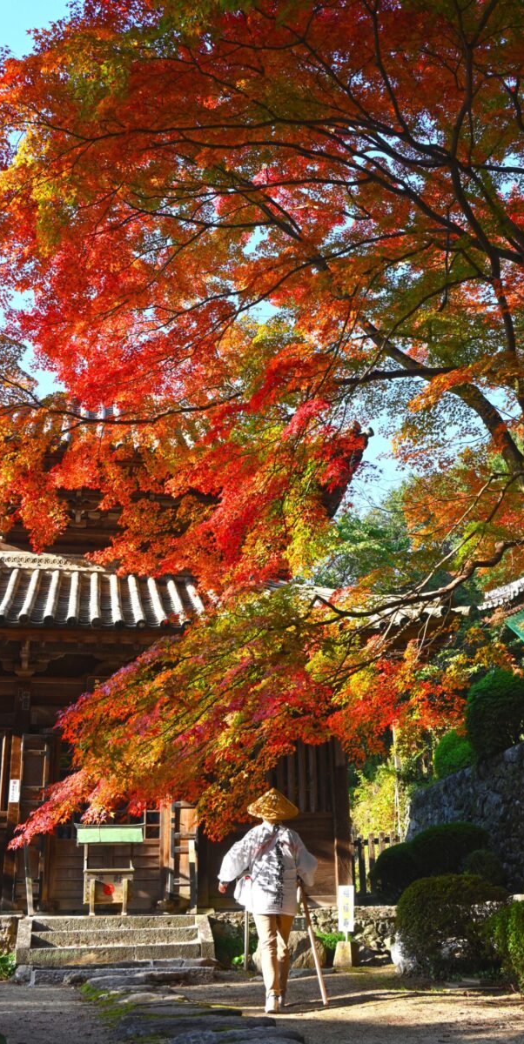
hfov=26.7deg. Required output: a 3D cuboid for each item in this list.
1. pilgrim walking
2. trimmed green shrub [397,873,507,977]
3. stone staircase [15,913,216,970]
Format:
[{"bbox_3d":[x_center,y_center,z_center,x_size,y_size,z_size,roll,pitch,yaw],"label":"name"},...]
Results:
[{"bbox_3d":[0.052,2.996,8.754,0.780,1.690,0.480,1,-18,-6],"label":"pilgrim walking"},{"bbox_3d":[2.010,4.254,11.599,1.150,1.030,1.100,1,-18,-5],"label":"trimmed green shrub"},{"bbox_3d":[-1.548,4.398,11.569,2.080,0.520,0.800,2,-18,-10],"label":"stone staircase"}]

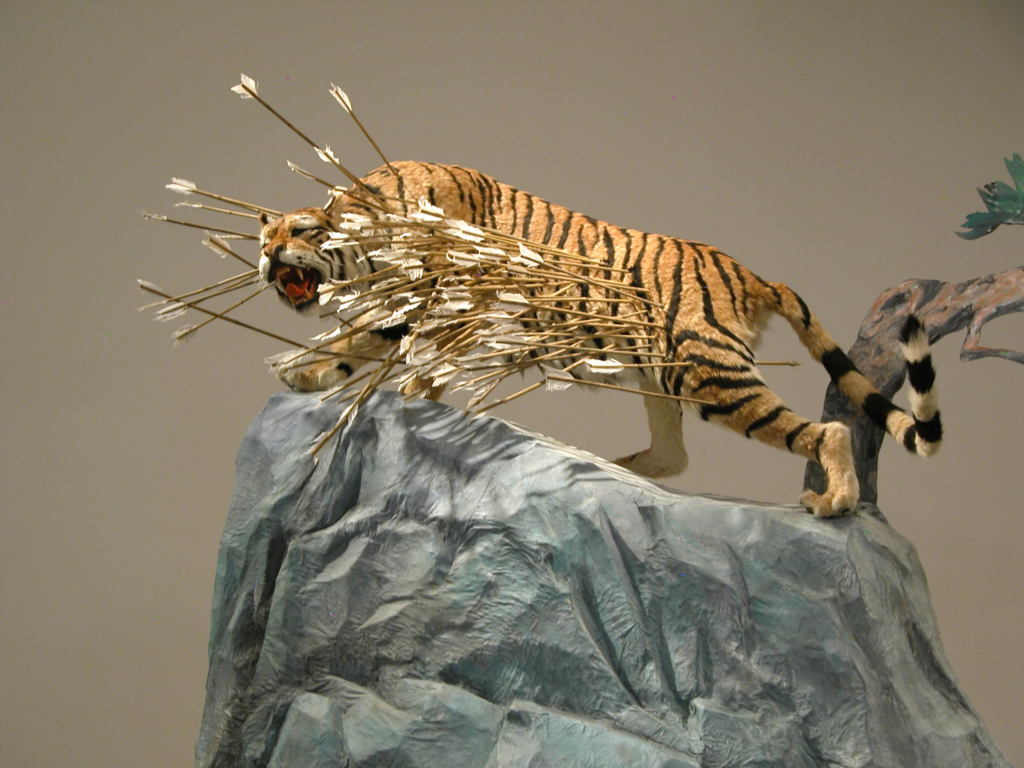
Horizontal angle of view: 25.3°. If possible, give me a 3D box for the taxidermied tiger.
[{"bbox_3d":[0.264,-0.121,6.500,1.980,0.710,0.520,14,-9,-10],"label":"taxidermied tiger"}]

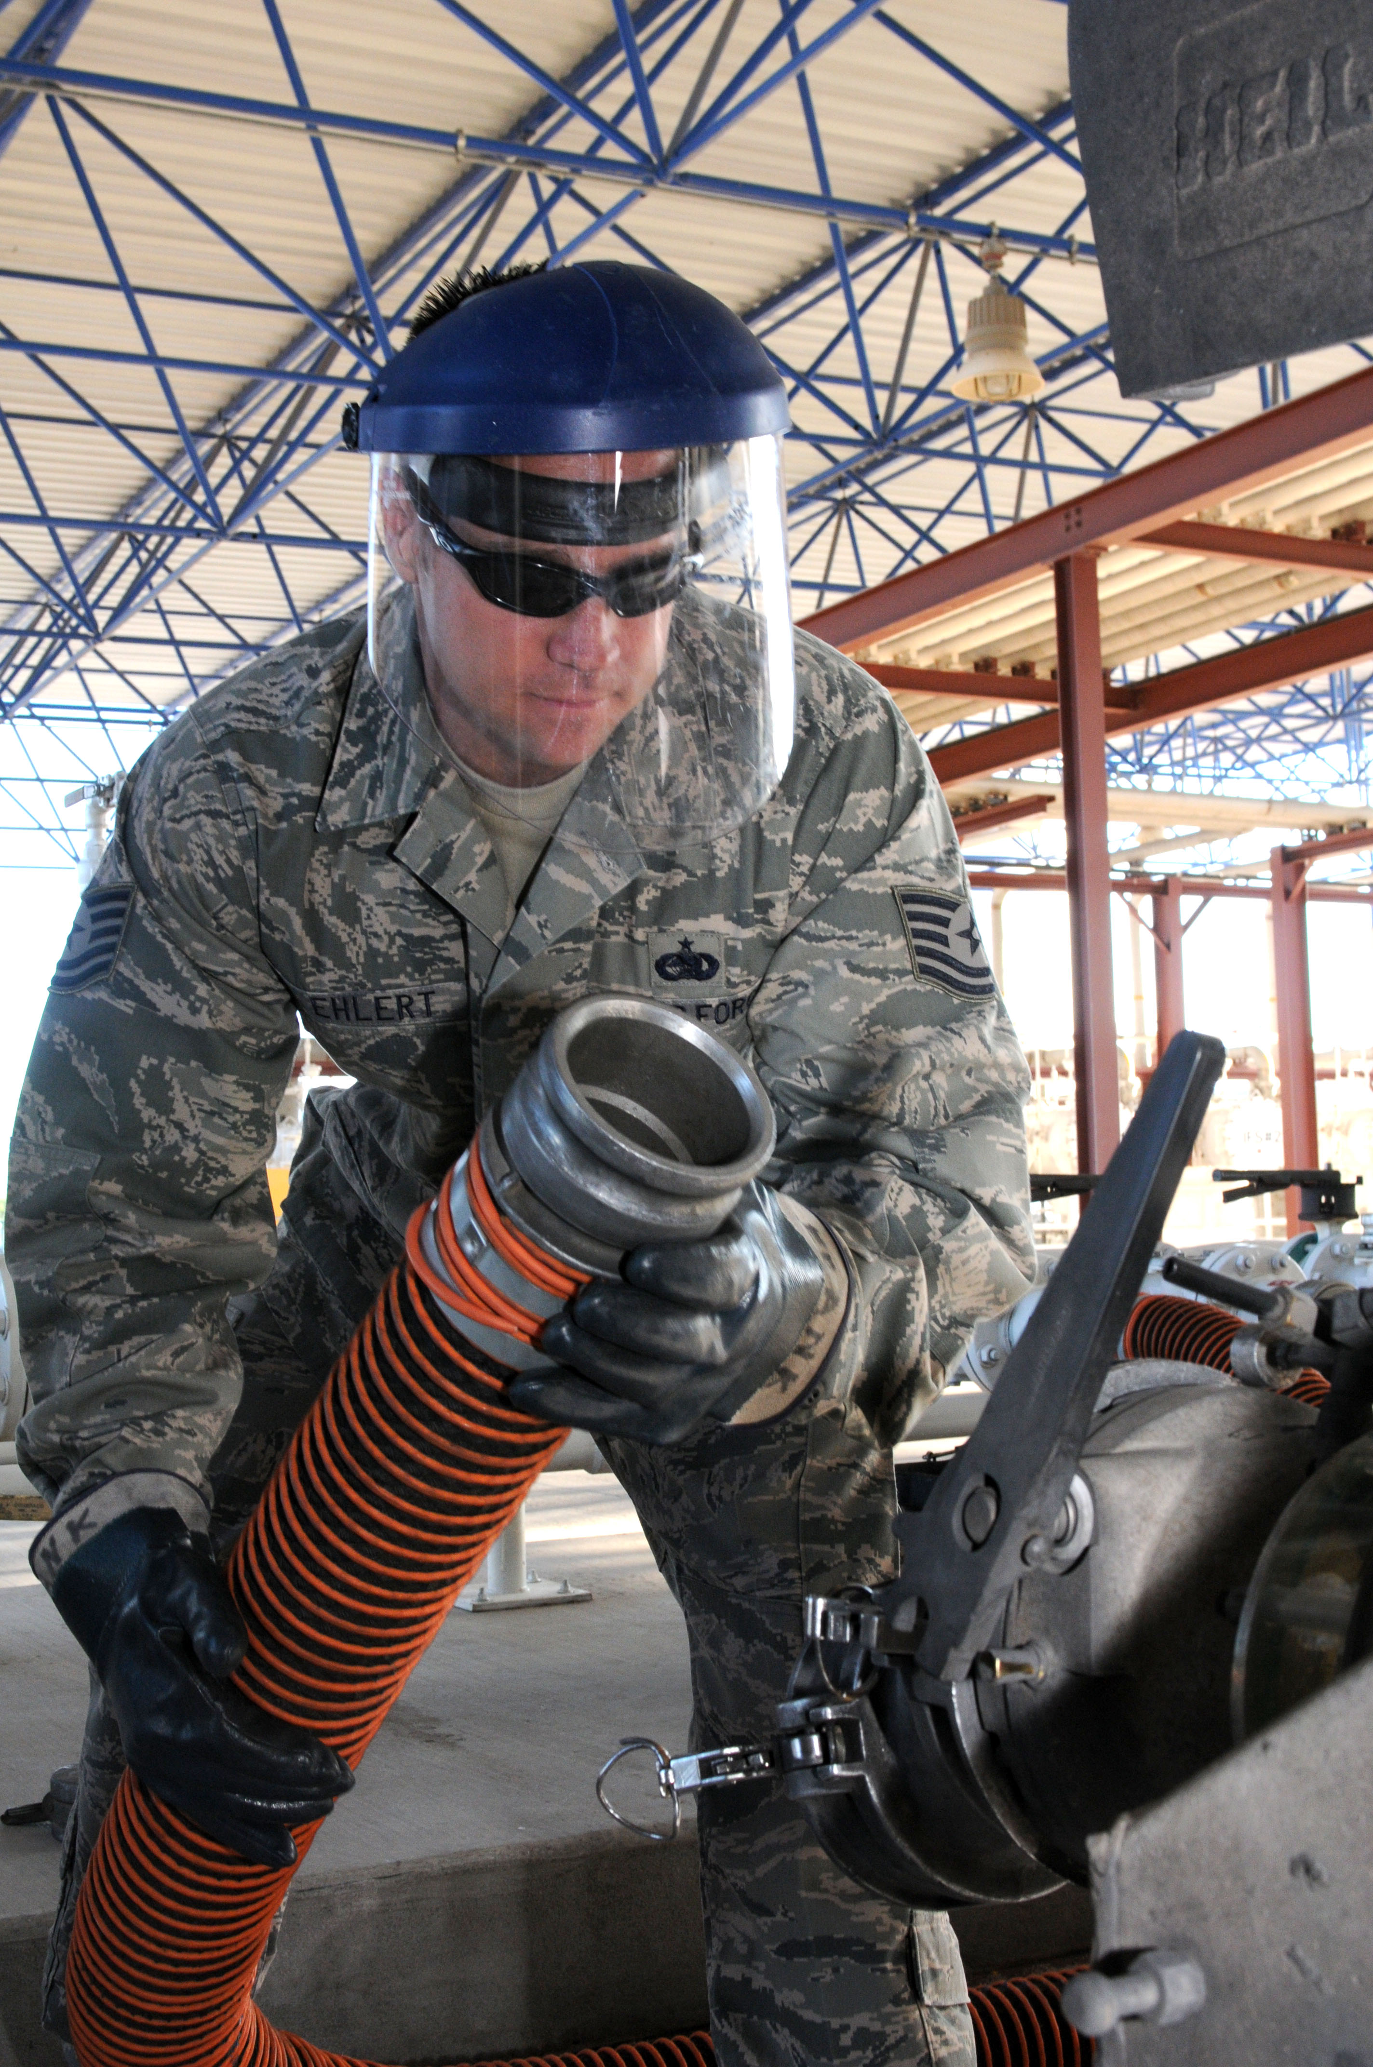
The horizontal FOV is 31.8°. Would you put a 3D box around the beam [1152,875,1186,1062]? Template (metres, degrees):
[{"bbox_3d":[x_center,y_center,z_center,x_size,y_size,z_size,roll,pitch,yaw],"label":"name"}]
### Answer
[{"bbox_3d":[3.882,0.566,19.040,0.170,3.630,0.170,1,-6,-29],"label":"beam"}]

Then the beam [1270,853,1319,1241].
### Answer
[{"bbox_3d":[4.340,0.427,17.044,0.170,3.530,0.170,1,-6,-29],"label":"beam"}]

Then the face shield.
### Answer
[{"bbox_3d":[-0.033,-0.221,1.315,0.238,0.210,0.150,-9,19,-18],"label":"face shield"}]

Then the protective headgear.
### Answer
[{"bbox_3d":[-0.053,-0.277,1.349,0.250,0.300,0.260,-9,19,-18],"label":"protective headgear"}]

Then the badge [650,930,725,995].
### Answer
[{"bbox_3d":[0.001,-0.044,1.480,0.048,0.043,0.004,-3,28,-8],"label":"badge"}]

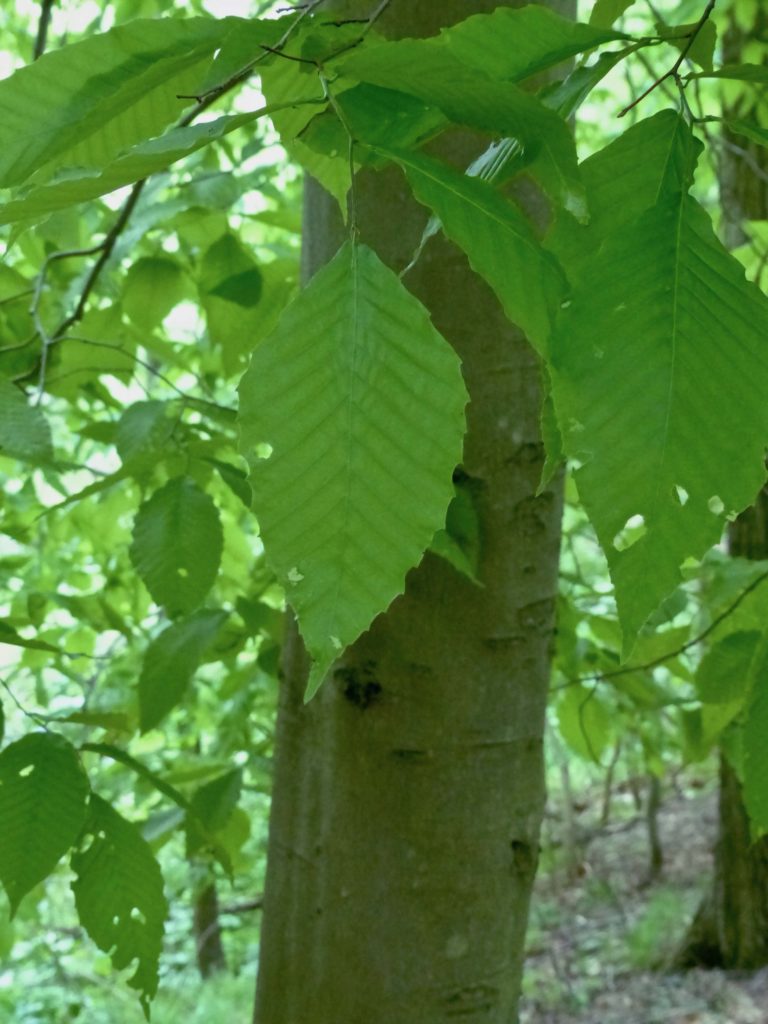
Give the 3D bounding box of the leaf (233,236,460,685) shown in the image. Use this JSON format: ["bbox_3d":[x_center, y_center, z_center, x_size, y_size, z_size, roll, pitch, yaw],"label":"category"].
[{"bbox_3d":[-0.009,-0.011,0.500,0.059,0.120,0.020,4,3,0],"label":"leaf"}]

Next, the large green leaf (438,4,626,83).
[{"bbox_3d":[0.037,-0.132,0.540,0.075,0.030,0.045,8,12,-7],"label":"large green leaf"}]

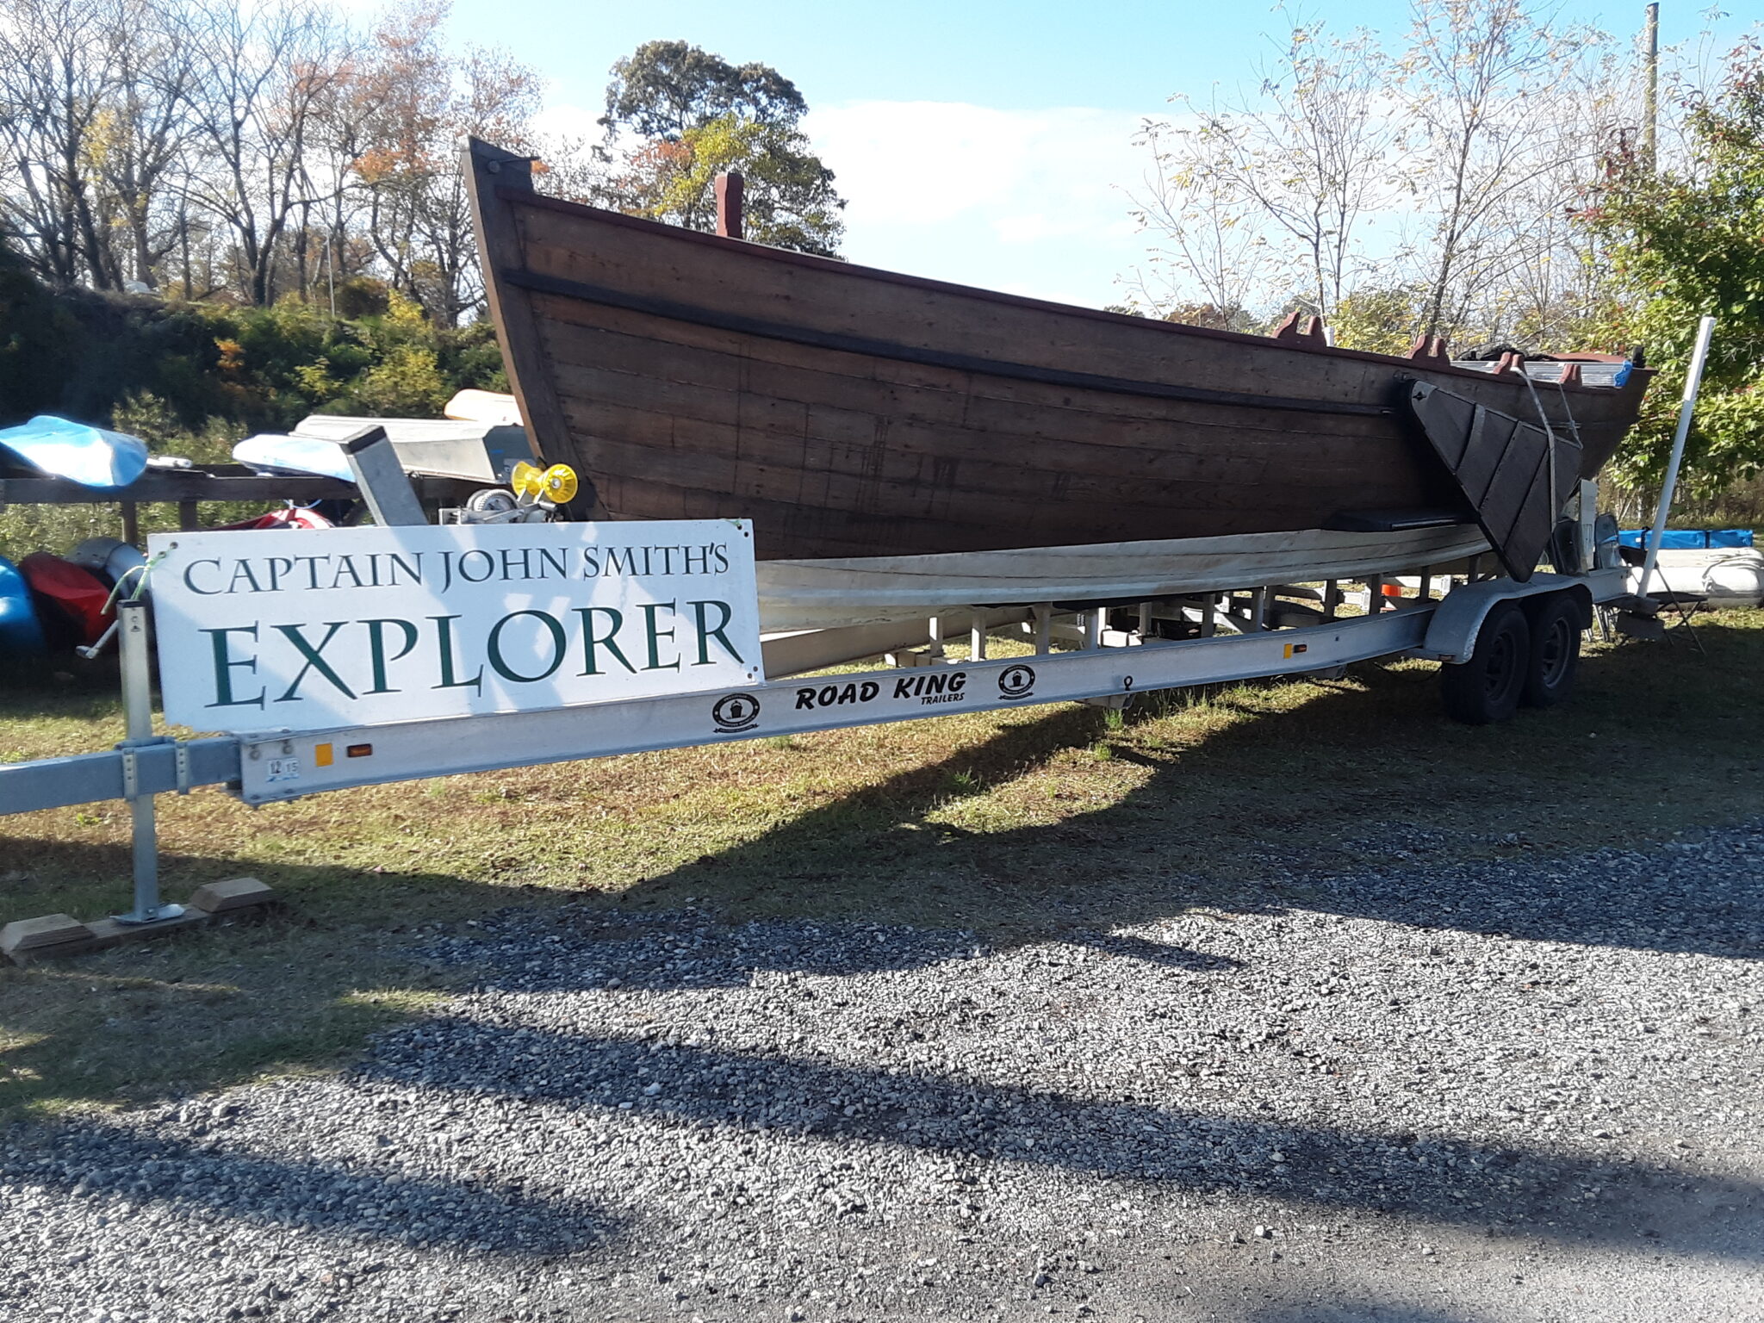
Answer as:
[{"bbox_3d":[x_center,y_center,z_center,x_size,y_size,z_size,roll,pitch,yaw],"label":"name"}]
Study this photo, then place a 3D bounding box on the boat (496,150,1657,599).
[{"bbox_3d":[1.859,-1.287,7.716,8.800,1.758,2.300,-9,12,-43],"label":"boat"}]

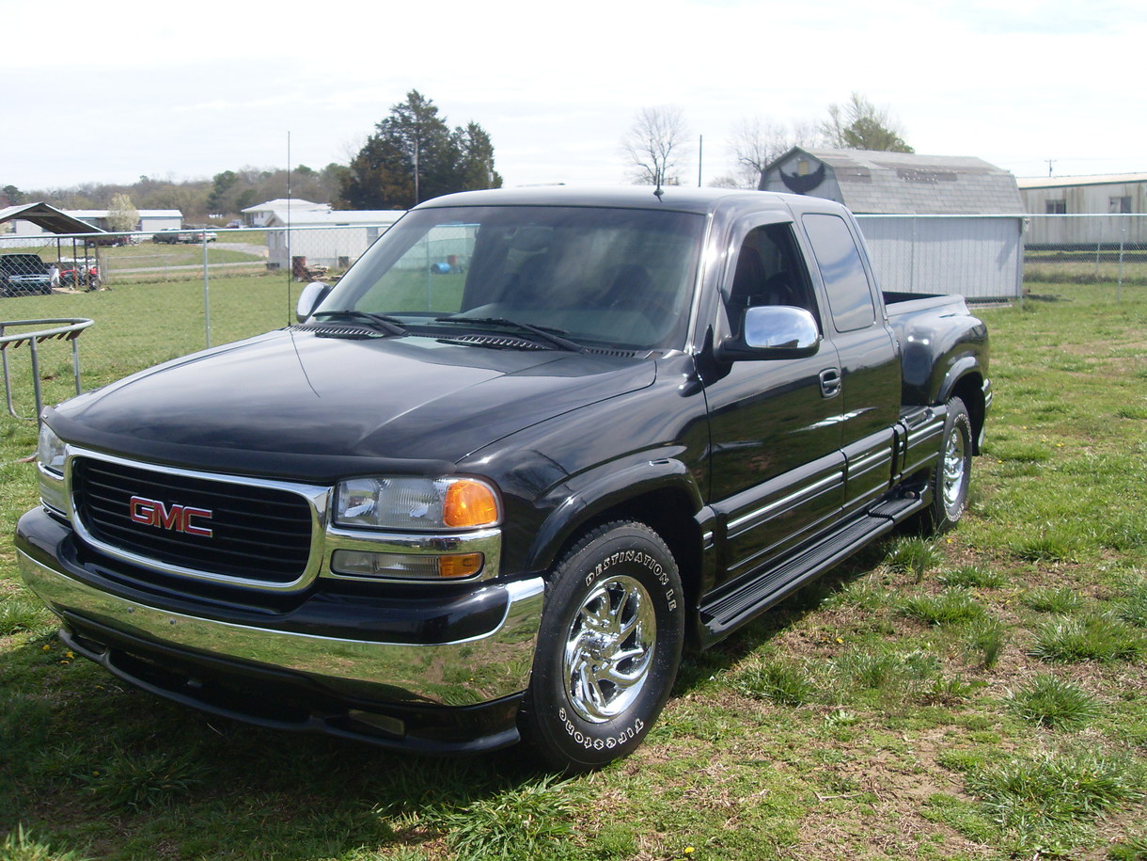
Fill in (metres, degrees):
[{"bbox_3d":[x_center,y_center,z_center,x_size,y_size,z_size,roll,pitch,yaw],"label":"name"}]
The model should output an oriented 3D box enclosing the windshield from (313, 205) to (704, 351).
[{"bbox_3d":[-0.271,-0.569,4.543,1.660,0.160,0.800,7,52,32],"label":"windshield"}]

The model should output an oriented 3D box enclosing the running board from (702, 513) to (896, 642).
[{"bbox_3d":[0.895,0.549,4.885,0.200,0.110,1.820,7,11,32],"label":"running board"}]

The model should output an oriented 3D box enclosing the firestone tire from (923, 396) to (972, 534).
[{"bbox_3d":[1.988,0.180,6.793,0.260,0.770,0.770,7,11,32],"label":"firestone tire"}]

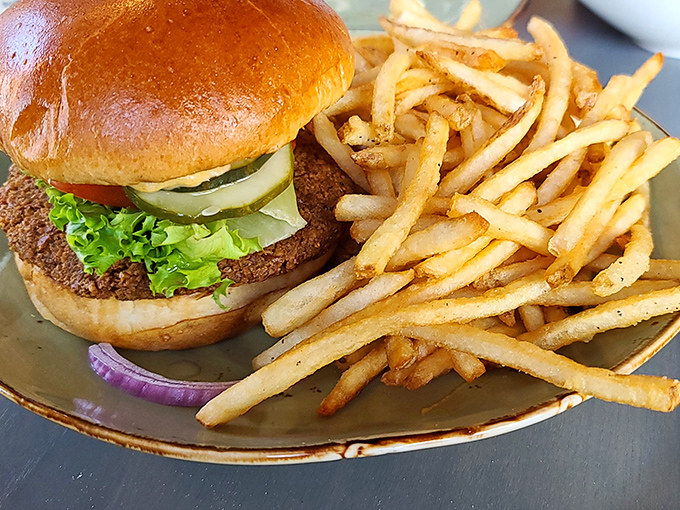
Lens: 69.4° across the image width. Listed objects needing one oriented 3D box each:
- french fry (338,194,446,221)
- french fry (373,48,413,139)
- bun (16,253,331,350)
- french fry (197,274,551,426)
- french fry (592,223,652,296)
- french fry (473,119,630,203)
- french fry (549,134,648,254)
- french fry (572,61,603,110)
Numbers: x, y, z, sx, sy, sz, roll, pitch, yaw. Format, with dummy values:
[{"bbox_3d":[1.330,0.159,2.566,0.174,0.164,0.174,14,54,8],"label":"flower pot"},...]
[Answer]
[{"bbox_3d":[0.020,-0.018,0.176,0.041,0.008,0.008,-3,42,0],"label":"french fry"},{"bbox_3d":[0.022,-0.066,0.200,0.011,0.009,0.054,8,56,9],"label":"french fry"},{"bbox_3d":[-0.057,-0.011,0.186,0.111,0.027,0.111,0,42,0],"label":"bun"},{"bbox_3d":[0.013,0.023,0.137,0.103,0.009,0.011,-19,45,-8],"label":"french fry"},{"bbox_3d":[0.090,0.001,0.155,0.011,0.009,0.033,32,60,30],"label":"french fry"},{"bbox_3d":[0.081,-0.037,0.182,0.082,0.009,0.009,-25,48,-21],"label":"french fry"},{"bbox_3d":[0.088,-0.022,0.164,0.008,0.008,0.073,31,55,30],"label":"french fry"},{"bbox_3d":[0.112,-0.081,0.227,0.009,0.009,0.034,2,58,2],"label":"french fry"}]

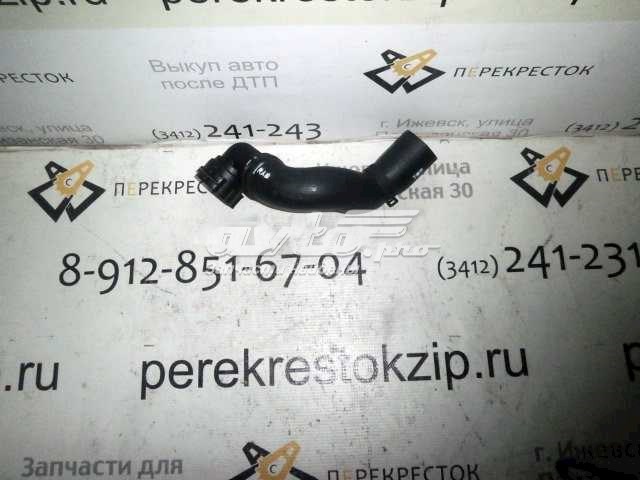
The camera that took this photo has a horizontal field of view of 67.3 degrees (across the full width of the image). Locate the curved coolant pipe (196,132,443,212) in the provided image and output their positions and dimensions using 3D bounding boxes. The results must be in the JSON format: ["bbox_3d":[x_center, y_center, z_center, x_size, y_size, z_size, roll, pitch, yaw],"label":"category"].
[{"bbox_3d":[-0.004,-0.072,0.505,0.252,0.055,0.082,-4,79,-2],"label":"curved coolant pipe"}]

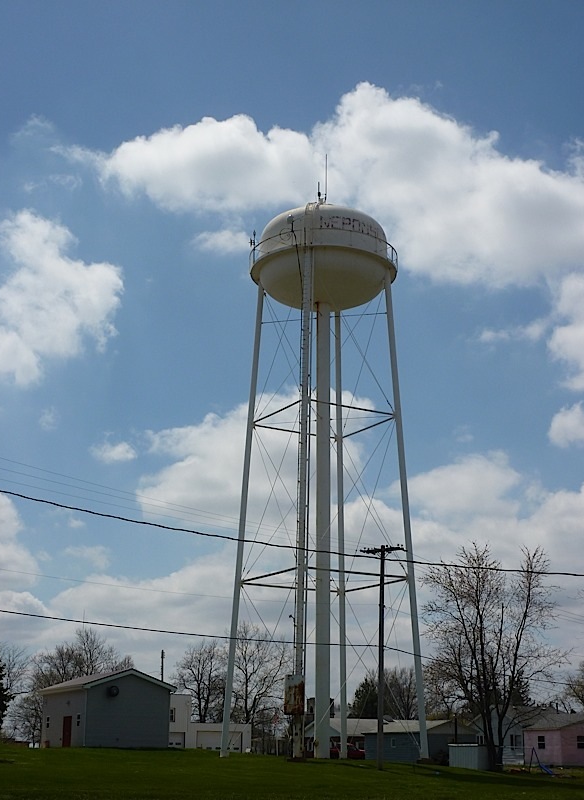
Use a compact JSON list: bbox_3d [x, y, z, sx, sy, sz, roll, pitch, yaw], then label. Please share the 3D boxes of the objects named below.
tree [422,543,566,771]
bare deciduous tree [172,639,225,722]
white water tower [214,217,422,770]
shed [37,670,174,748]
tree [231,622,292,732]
[{"bbox_3d":[12.855,16.084,80.731,9.146,14.185,8.231,-2,-16,9],"label":"tree"},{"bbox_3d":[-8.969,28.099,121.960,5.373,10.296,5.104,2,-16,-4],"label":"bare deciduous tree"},{"bbox_3d":[2.087,4.260,84.099,10.400,37.638,10.400,10,-18,-29],"label":"white water tower"},{"bbox_3d":[-12.914,21.547,88.279,6.883,5.141,7.737,10,-19,-31],"label":"shed"},{"bbox_3d":[-3.027,27.363,122.187,6.537,11.837,6.210,1,-16,-1],"label":"tree"}]

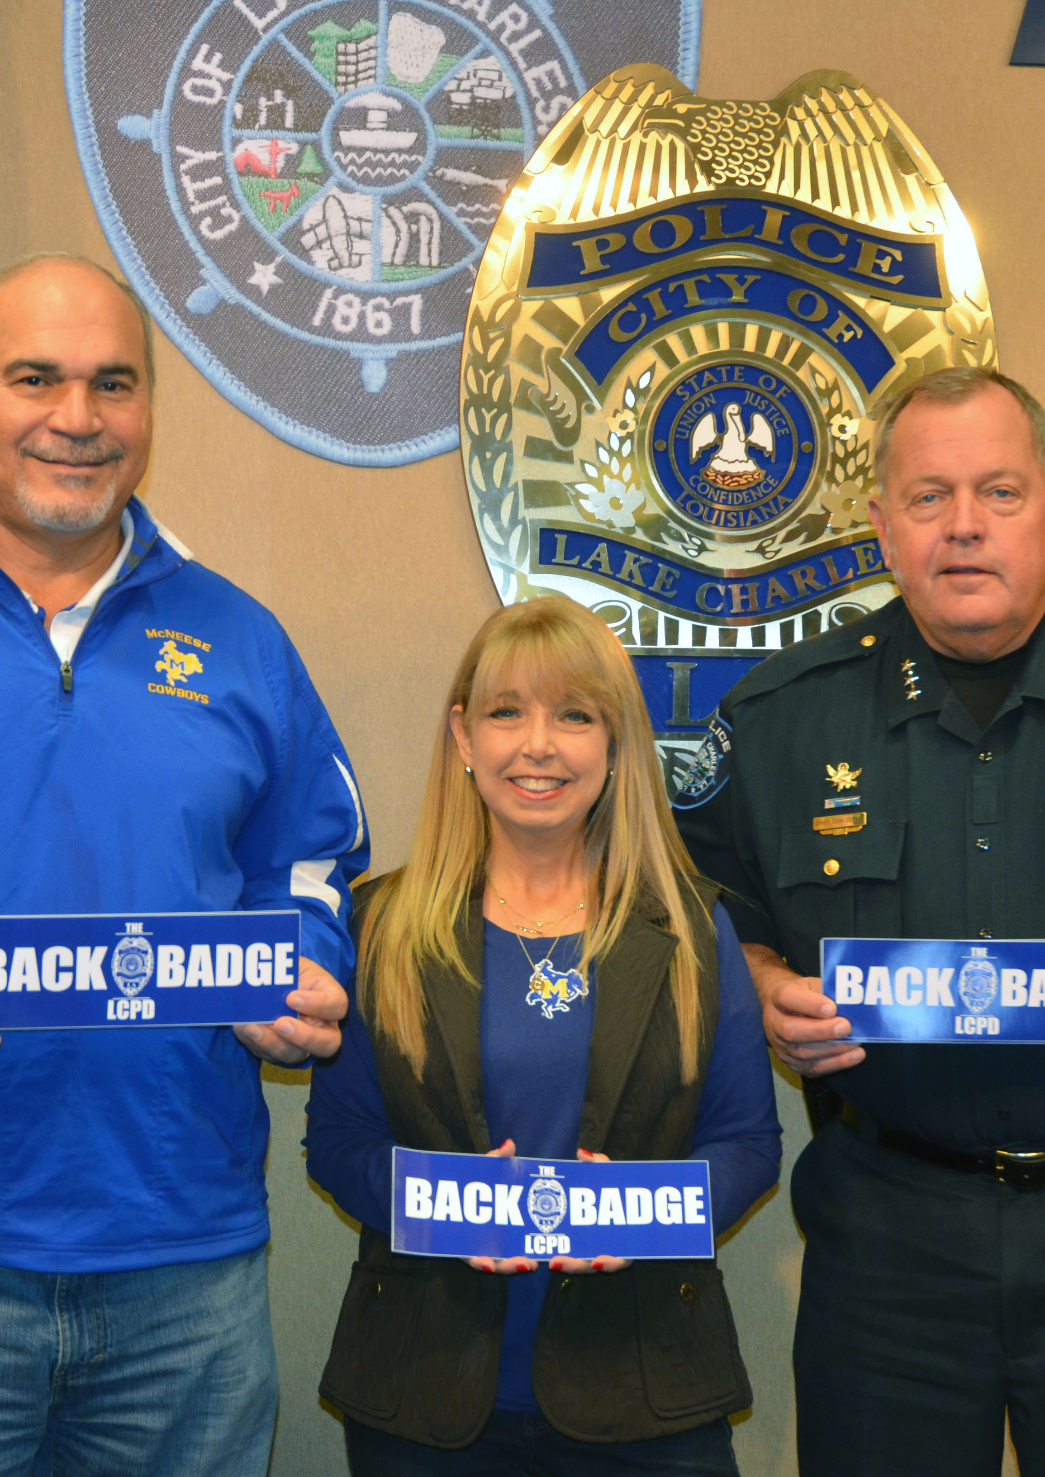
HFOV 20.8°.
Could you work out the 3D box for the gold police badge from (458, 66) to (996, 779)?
[{"bbox_3d":[0.218,-0.339,3.030,0.570,0.755,0.045,1,0,-5],"label":"gold police badge"}]

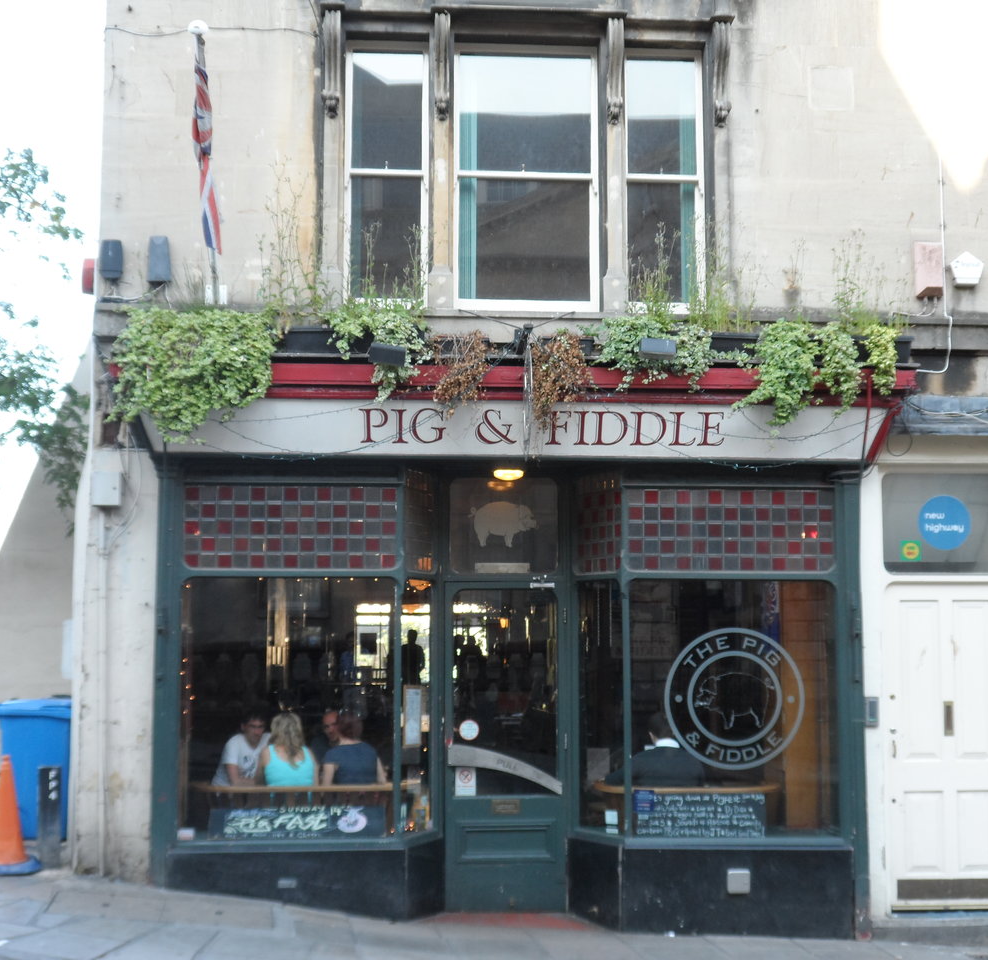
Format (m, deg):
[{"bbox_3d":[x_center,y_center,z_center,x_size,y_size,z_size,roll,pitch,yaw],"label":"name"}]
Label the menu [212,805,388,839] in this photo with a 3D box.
[{"bbox_3d":[-1.239,2.146,10.210,1.100,0.220,0.030,0,-7,-4],"label":"menu"}]

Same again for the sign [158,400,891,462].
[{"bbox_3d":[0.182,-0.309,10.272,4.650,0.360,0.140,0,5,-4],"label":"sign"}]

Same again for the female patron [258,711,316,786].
[{"bbox_3d":[-1.425,2.223,11.247,0.460,1.240,0.680,0,-7,-4],"label":"female patron"}]

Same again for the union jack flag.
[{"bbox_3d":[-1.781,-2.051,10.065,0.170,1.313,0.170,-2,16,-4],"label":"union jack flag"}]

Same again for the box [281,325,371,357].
[{"bbox_3d":[-1.052,-0.873,10.216,0.620,0.200,0.200,0,-7,-4],"label":"box"}]

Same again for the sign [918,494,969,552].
[{"bbox_3d":[2.972,0.280,10.732,0.350,0.355,0.020,0,-7,-4],"label":"sign"}]

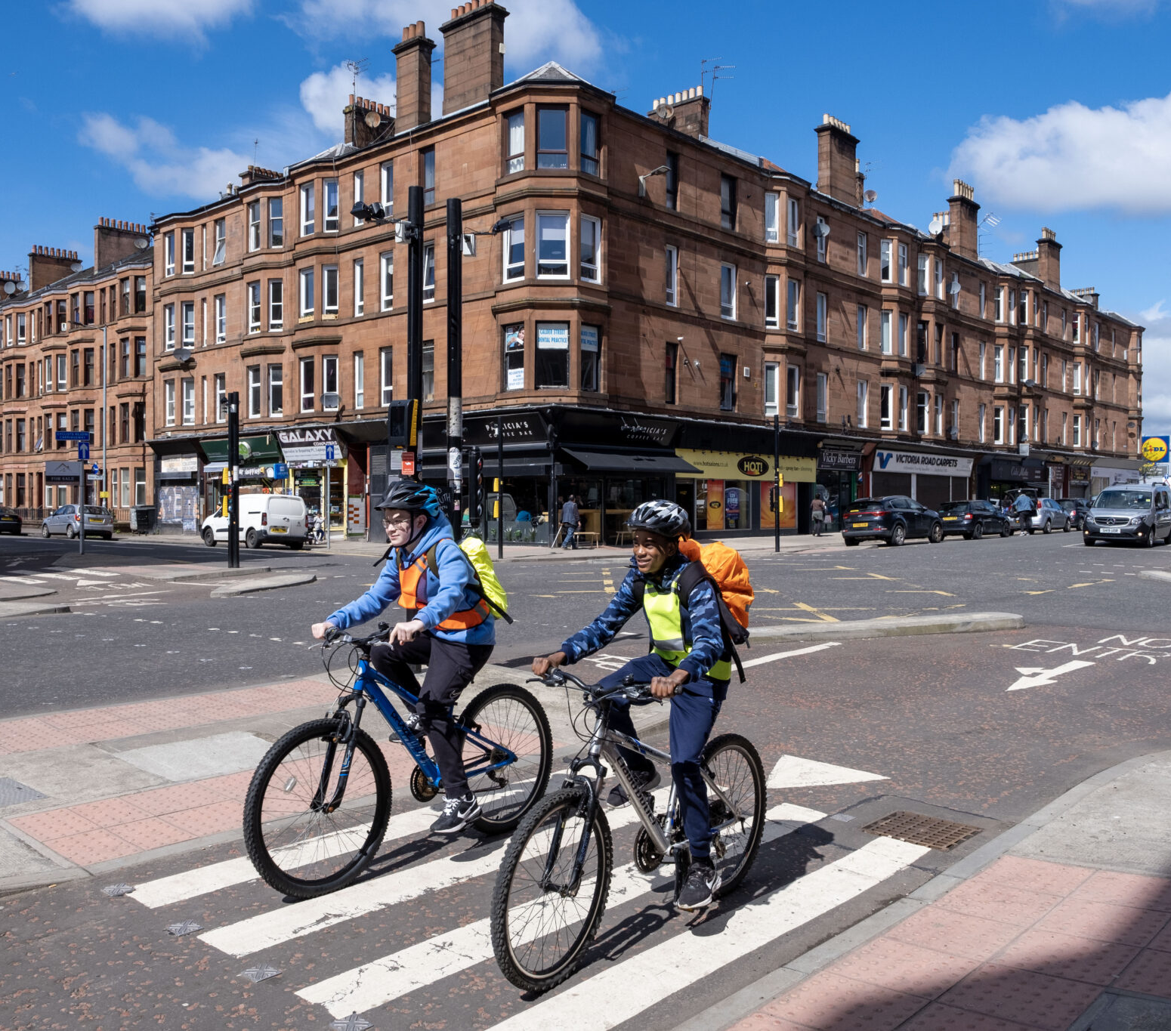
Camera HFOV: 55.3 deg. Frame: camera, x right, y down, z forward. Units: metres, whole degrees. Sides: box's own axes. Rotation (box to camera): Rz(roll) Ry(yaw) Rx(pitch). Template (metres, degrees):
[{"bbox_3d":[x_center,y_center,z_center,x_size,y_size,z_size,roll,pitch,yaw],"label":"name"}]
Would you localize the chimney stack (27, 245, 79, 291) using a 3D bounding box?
[{"bbox_3d":[-34.332,-15.632,72.572,0.750,3.050,3.150,0,0,43],"label":"chimney stack"}]

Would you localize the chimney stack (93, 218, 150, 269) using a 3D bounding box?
[{"bbox_3d":[-27.283,-15.675,66.051,0.750,3.050,3.150,0,0,43],"label":"chimney stack"}]

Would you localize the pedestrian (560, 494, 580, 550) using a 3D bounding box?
[{"bbox_3d":[-0.485,0.195,34.500,0.520,1.680,0.480,0,0,42],"label":"pedestrian"}]

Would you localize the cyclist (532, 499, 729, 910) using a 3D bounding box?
[{"bbox_3d":[0.275,0.707,4.170,0.620,1.520,0.720,3,2,39],"label":"cyclist"}]

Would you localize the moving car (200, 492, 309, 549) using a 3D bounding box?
[{"bbox_3d":[-11.470,0.200,38.600,4.380,1.810,1.820,0,0,42],"label":"moving car"}]

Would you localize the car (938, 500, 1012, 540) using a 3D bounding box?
[{"bbox_3d":[14.420,0.125,41.700,1.740,1.460,4.050,1,1,41],"label":"car"}]

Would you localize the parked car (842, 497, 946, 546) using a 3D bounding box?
[{"bbox_3d":[10.500,0.150,38.000,1.860,1.640,4.480,0,0,41],"label":"parked car"}]

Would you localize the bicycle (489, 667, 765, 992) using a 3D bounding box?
[{"bbox_3d":[0.236,1.066,4.160,0.620,1.030,1.700,3,2,39],"label":"bicycle"}]

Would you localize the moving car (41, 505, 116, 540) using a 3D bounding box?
[{"bbox_3d":[-22.250,0.285,49.100,4.020,1.470,1.700,1,1,43],"label":"moving car"}]

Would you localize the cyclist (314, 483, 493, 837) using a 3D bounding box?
[{"bbox_3d":[-0.761,0.617,4.905,0.620,1.540,0.750,-3,-2,40],"label":"cyclist"}]

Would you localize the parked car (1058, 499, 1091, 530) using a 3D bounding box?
[{"bbox_3d":[23.000,-0.050,52.800,1.760,1.480,4.000,1,1,42],"label":"parked car"}]

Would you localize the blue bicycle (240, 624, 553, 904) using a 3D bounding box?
[{"bbox_3d":[-0.685,0.937,4.675,0.620,1.030,1.730,0,0,37],"label":"blue bicycle"}]

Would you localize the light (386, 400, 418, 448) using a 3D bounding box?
[{"bbox_3d":[-1.611,-0.801,9.800,0.210,0.420,0.210,0,1,15],"label":"light"}]

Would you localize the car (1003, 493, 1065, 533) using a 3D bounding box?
[{"bbox_3d":[19.550,0.010,48.200,1.800,1.500,4.250,1,1,41],"label":"car"}]

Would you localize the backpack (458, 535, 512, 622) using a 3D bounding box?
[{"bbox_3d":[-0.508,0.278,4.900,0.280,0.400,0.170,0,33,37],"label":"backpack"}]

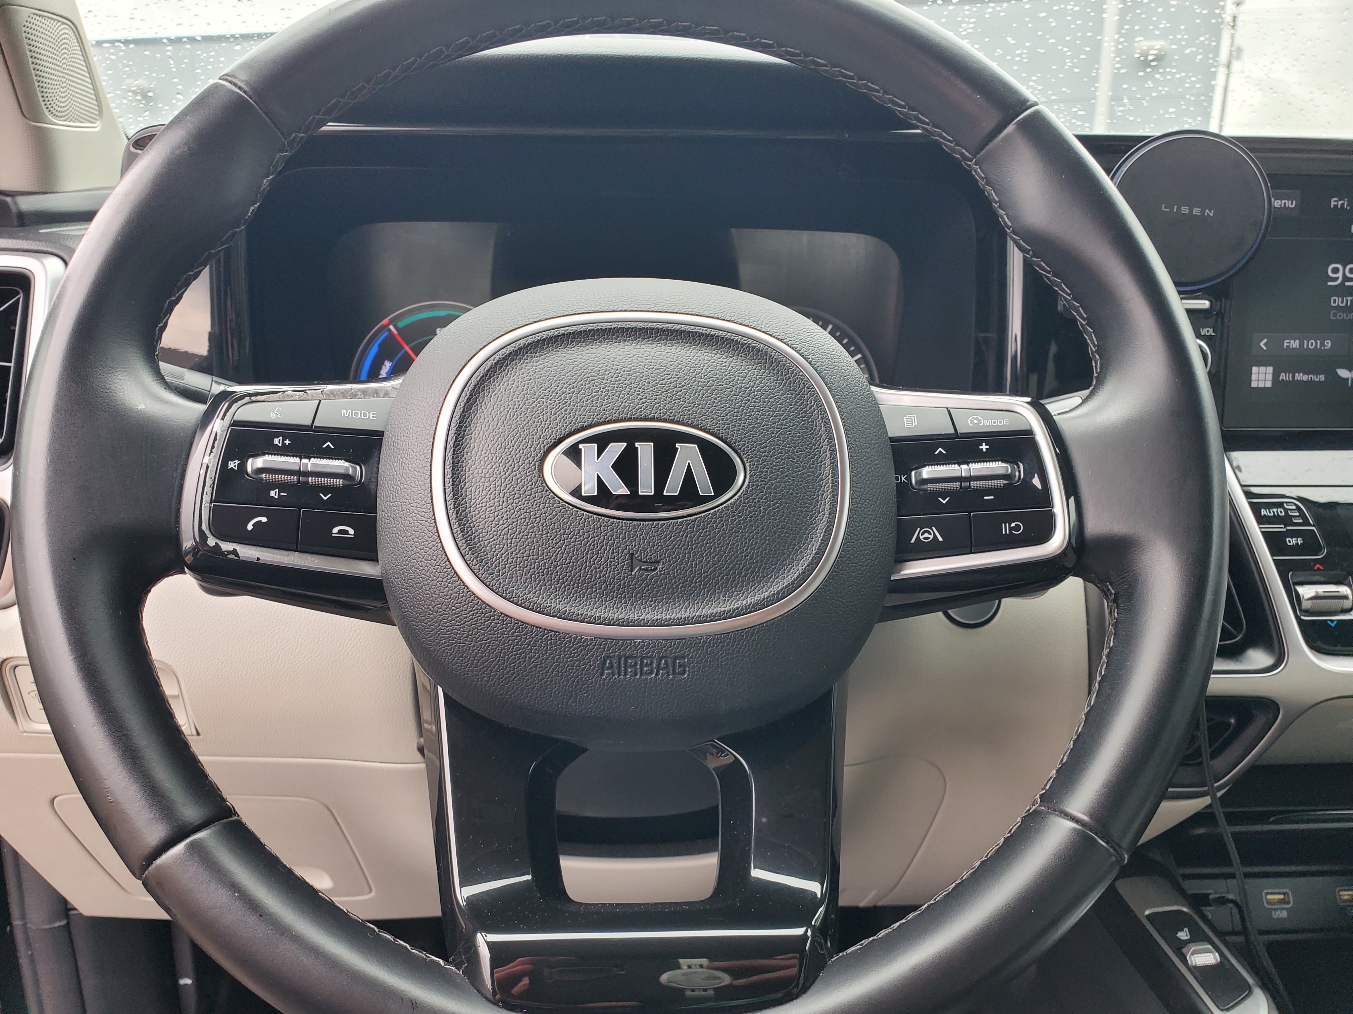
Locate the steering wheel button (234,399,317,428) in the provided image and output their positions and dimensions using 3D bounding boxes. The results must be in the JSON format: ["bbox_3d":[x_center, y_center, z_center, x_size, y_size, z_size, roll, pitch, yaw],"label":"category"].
[{"bbox_3d":[-0.125,-0.029,0.319,0.026,0.009,0.005,3,-22,-4],"label":"steering wheel button"}]

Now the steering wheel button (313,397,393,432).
[{"bbox_3d":[-0.102,-0.029,0.320,0.025,0.010,0.005,3,-22,-4],"label":"steering wheel button"}]

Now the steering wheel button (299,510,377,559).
[{"bbox_3d":[-0.104,0.009,0.312,0.024,0.013,0.005,3,-12,-4],"label":"steering wheel button"}]

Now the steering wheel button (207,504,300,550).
[{"bbox_3d":[-0.129,0.006,0.311,0.027,0.013,0.005,3,-12,-4],"label":"steering wheel button"}]

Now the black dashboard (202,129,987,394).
[{"bbox_3d":[-0.030,-0.111,0.485,0.355,0.130,0.060,-1,6,-3],"label":"black dashboard"}]

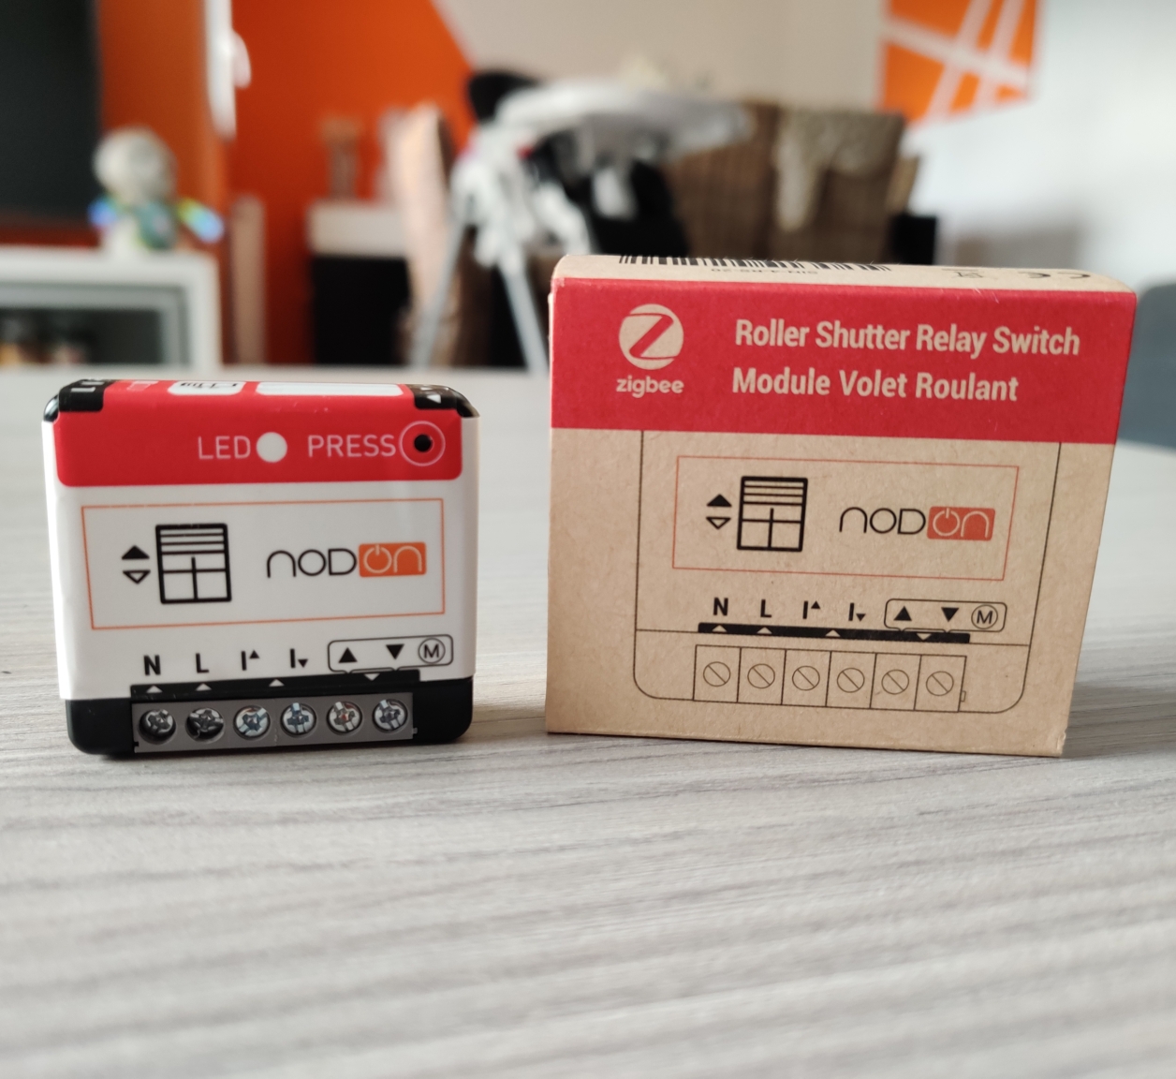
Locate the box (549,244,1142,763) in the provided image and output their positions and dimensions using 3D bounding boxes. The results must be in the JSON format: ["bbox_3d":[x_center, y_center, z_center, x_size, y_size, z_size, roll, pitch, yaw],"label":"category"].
[{"bbox_3d":[0.026,-0.005,0.134,0.059,0.053,0.025,2,16,3],"label":"box"}]

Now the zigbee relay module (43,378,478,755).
[{"bbox_3d":[-0.035,0.003,0.128,0.044,0.040,0.017,-2,15,-12],"label":"zigbee relay module"}]

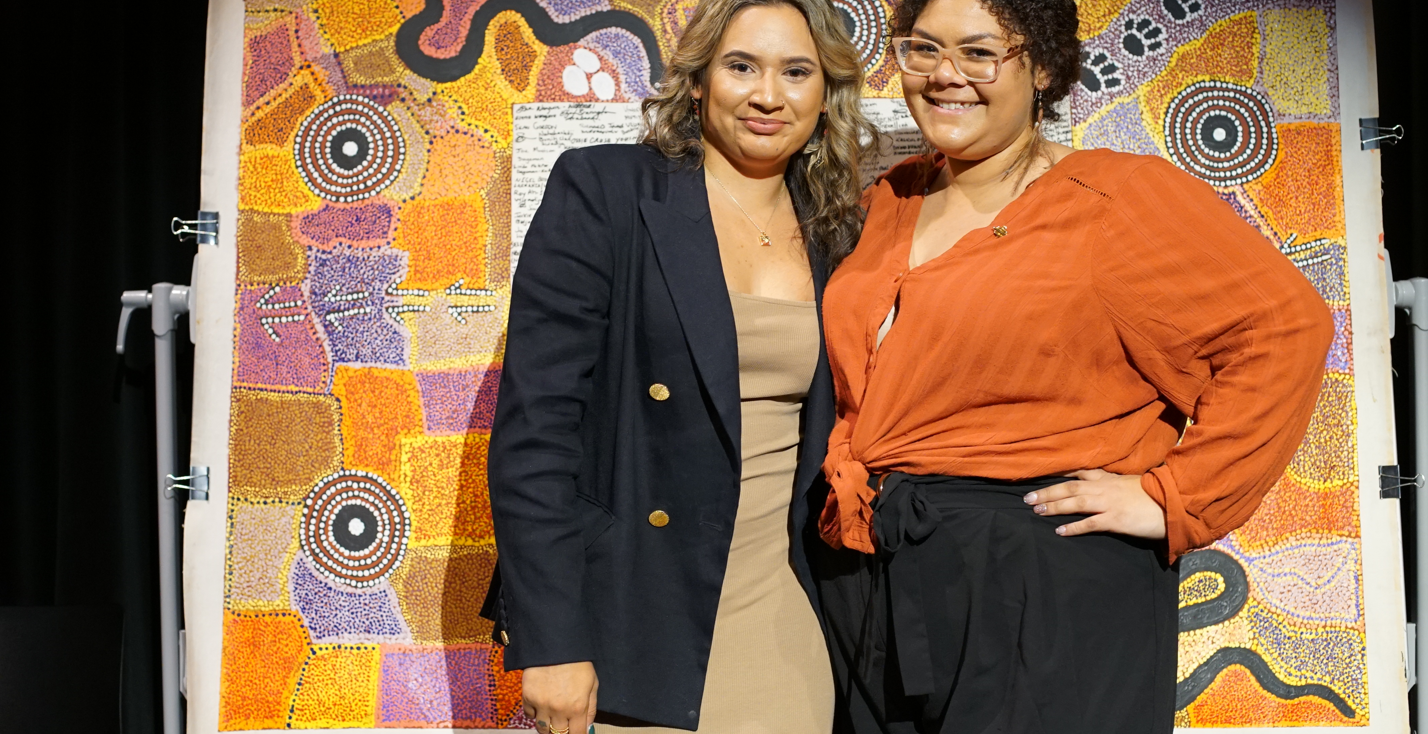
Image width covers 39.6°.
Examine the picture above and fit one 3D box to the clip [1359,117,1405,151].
[{"bbox_3d":[1.034,-0.358,3.080,0.067,0.051,0.034,0,-8,0],"label":"clip"}]

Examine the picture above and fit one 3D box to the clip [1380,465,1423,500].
[{"bbox_3d":[1.038,0.176,3.006,0.067,0.051,0.034,0,-8,0],"label":"clip"}]

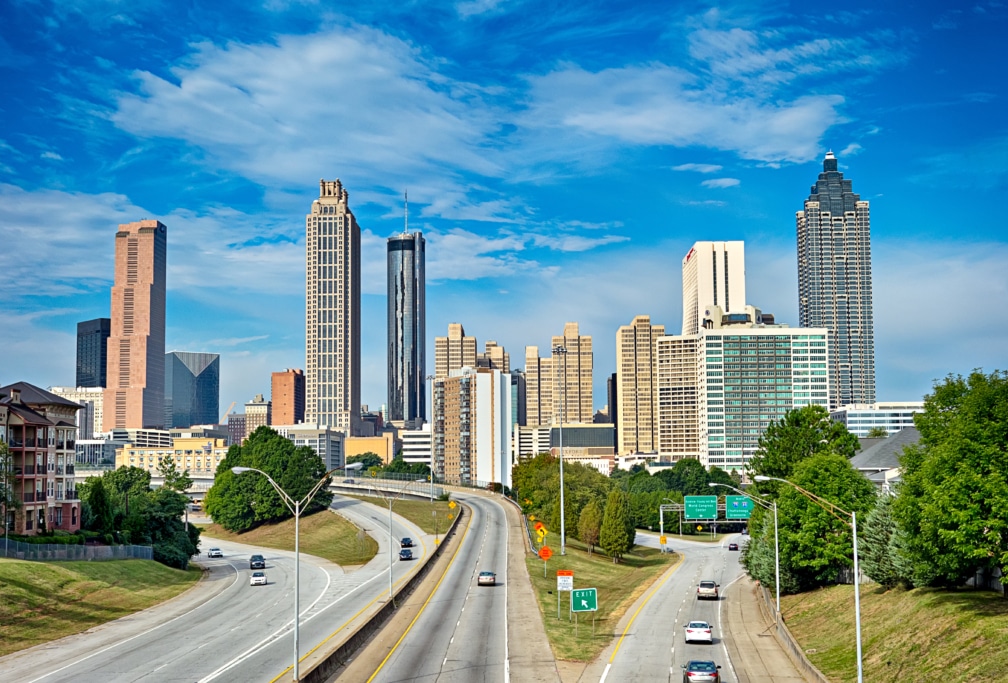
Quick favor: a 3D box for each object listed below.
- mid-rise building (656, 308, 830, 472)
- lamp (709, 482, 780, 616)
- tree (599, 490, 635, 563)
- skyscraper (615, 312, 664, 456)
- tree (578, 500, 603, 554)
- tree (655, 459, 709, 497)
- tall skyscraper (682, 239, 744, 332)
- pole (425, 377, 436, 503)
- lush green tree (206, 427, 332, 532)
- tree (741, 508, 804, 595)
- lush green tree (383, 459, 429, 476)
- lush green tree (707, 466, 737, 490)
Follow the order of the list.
[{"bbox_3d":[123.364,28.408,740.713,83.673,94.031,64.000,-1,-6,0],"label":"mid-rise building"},{"bbox_3d":[17.167,14.825,99.502,5.138,9.570,0.400,-1,-6,6],"label":"lamp"},{"bbox_3d":[16.008,26.312,198.351,5.122,10.160,5.122,-1,-6,0],"label":"tree"},{"bbox_3d":[98.074,41.239,990.198,28.674,120.583,33.000,-1,-6,0],"label":"skyscraper"},{"bbox_3d":[13.650,29.430,220.000,3.800,8.610,3.800,-1,-6,0],"label":"tree"},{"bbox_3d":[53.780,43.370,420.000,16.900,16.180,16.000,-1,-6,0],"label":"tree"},{"bbox_3d":[147.342,19.144,982.805,34.792,166.056,86.000,-1,-6,0],"label":"tall skyscraper"},{"bbox_3d":[-19.240,25.740,370.010,2.400,34.040,2.400,-1,-6,0],"label":"pole"},{"bbox_3d":[-46.048,27.059,273.714,24.745,20.716,22.270,-1,-6,0],"label":"lush green tree"},{"bbox_3d":[27.250,21.430,142.000,6.300,9.180,6.300,-1,-6,0],"label":"tree"},{"bbox_3d":[-40.570,53.670,580.000,19.500,9.940,14.000,-1,-6,0],"label":"lush green tree"},{"bbox_3d":[65.540,43.380,420.000,9.100,11.390,9.000,-1,-6,0],"label":"lush green tree"}]

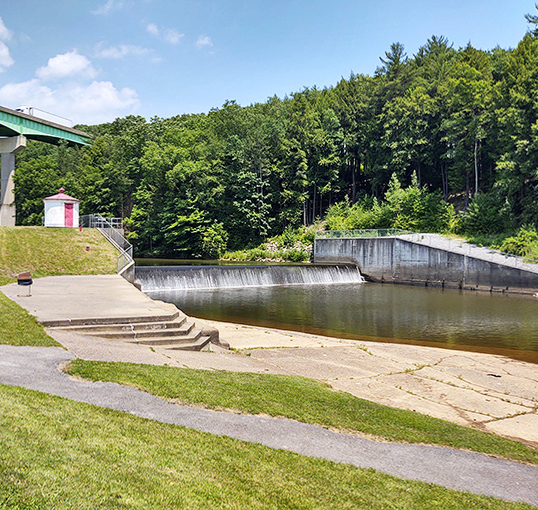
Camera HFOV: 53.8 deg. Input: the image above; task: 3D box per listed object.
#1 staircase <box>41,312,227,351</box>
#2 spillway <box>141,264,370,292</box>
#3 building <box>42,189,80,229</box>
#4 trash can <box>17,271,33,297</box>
[{"bbox_3d":[-3.410,2.156,14.240,4.900,0.870,1.800,1,1,-32],"label":"staircase"},{"bbox_3d":[-0.740,2.167,55.000,30.500,2.100,3.200,0,1,-41],"label":"spillway"},{"bbox_3d":[-17.679,-4.011,45.300,3.100,3.450,3.100,2,1,44],"label":"building"},{"bbox_3d":[-9.340,1.085,20.350,0.590,1.000,0.550,1,1,-25],"label":"trash can"}]

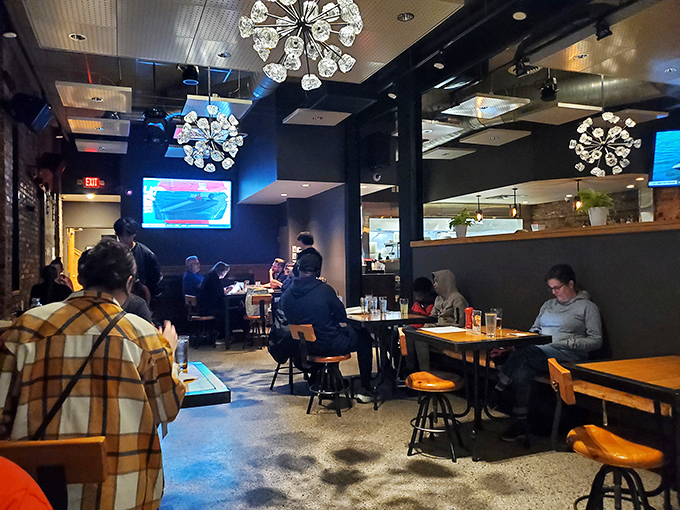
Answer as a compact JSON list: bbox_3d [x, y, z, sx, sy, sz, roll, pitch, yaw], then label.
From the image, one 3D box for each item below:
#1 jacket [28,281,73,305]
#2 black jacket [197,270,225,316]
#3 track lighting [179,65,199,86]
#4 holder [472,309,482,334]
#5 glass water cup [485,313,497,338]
[{"bbox_3d":[-3.398,0.601,6.012,0.460,0.580,0.280,-1,-1,-45],"label":"jacket"},{"bbox_3d":[-1.912,0.558,7.600,0.360,0.640,0.450,-1,0,-23],"label":"black jacket"},{"bbox_3d":[-1.632,-1.933,5.500,0.200,0.240,0.200,-1,0,-23],"label":"track lighting"},{"bbox_3d":[0.951,0.468,3.540,0.045,0.165,0.090,-1,-1,-31],"label":"holder"},{"bbox_3d":[1.000,0.469,3.384,0.079,0.153,0.079,-1,-1,0],"label":"glass water cup"}]

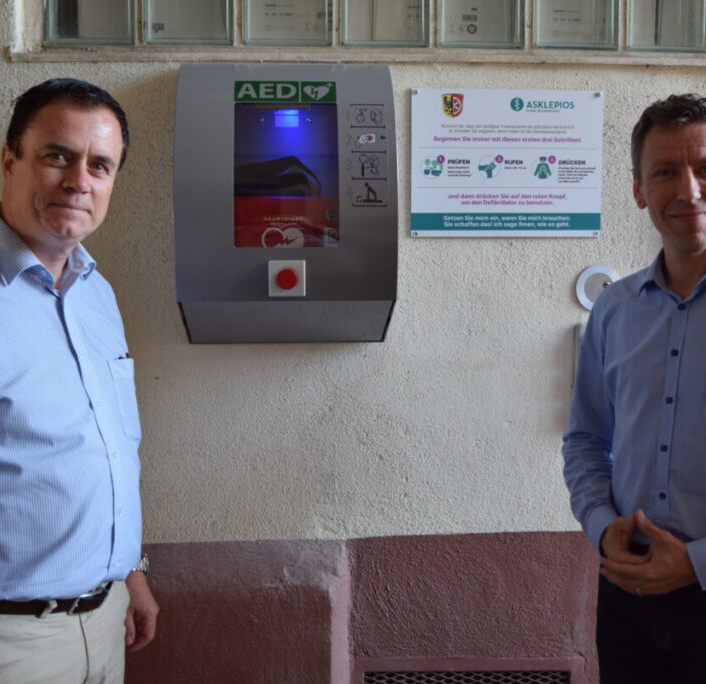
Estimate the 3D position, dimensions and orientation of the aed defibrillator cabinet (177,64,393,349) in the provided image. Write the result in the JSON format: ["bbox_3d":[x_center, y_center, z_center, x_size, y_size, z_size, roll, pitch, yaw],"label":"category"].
[{"bbox_3d":[-0.127,-0.262,1.968,0.402,0.555,0.265,-1,5,-5],"label":"aed defibrillator cabinet"}]

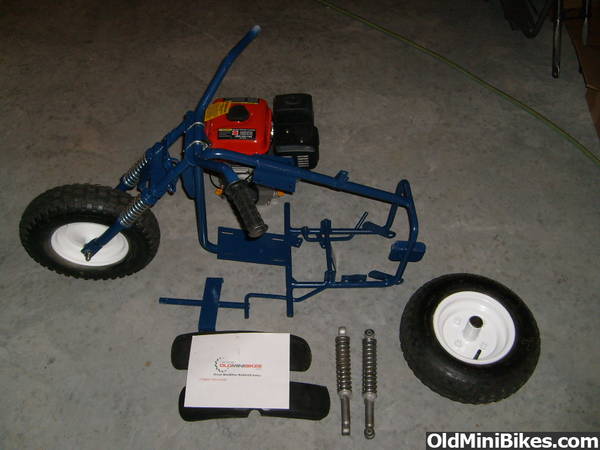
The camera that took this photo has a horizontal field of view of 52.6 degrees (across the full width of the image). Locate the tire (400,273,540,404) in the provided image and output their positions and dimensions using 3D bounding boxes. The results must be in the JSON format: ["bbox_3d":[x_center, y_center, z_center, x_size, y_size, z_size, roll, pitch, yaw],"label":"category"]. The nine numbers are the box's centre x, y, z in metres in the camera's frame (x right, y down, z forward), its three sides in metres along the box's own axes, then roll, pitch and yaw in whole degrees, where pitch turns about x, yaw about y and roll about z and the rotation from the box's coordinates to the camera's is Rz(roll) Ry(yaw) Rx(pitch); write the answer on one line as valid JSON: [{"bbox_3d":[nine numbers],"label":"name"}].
[{"bbox_3d":[0.472,0.307,1.688,0.376,0.118,0.376,-1,54,1],"label":"tire"}]

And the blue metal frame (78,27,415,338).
[{"bbox_3d":[-0.121,-0.064,1.648,1.000,0.650,0.690,-1,54,1],"label":"blue metal frame"}]

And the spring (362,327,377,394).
[{"bbox_3d":[0.194,0.385,1.683,0.041,0.041,0.174,2,54,4],"label":"spring"}]

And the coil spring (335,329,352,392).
[{"bbox_3d":[0.121,0.381,1.688,0.041,0.041,0.176,-1,54,1],"label":"coil spring"}]

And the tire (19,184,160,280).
[{"bbox_3d":[-0.604,0.029,1.761,0.388,0.388,0.105,-6,54,-3],"label":"tire"}]

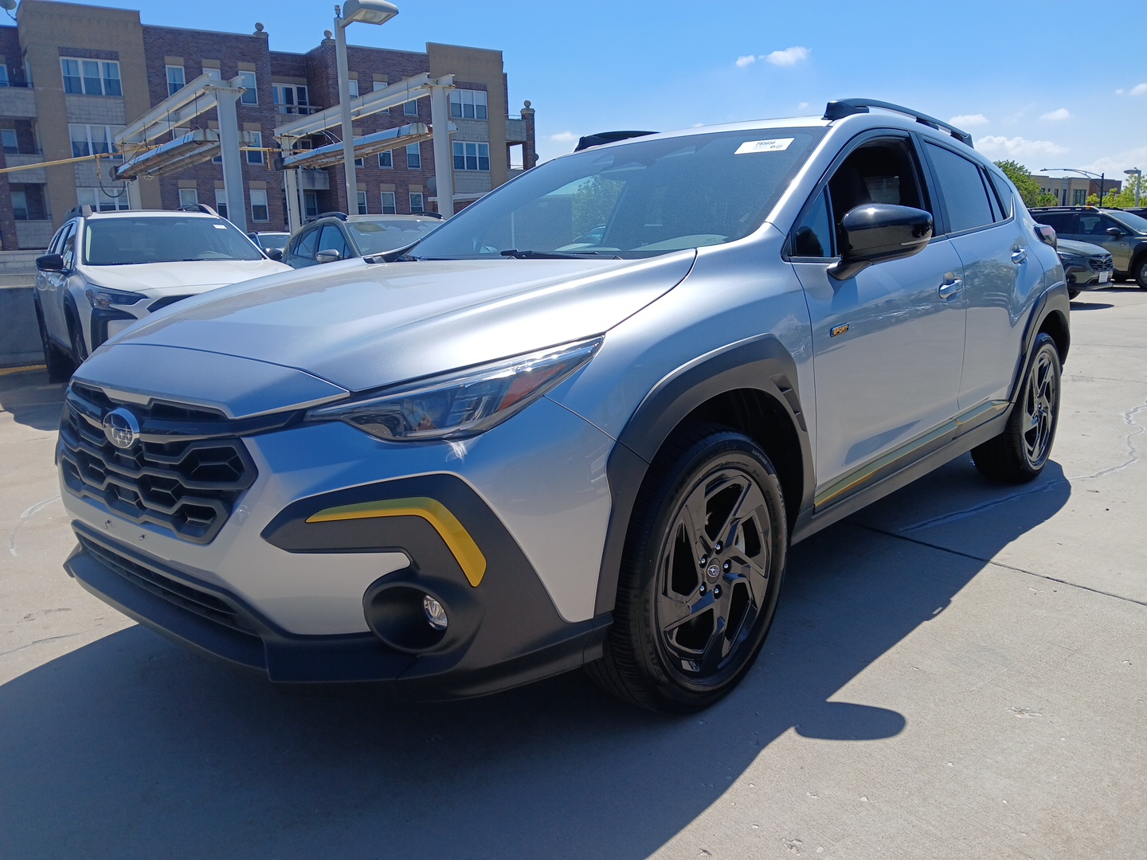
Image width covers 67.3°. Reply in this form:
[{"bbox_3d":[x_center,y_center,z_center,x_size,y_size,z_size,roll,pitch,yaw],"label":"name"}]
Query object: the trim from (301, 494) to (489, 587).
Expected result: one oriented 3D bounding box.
[{"bbox_3d":[-0.310,0.190,1.486,0.325,0.172,0.085,-1,11,5],"label":"trim"}]

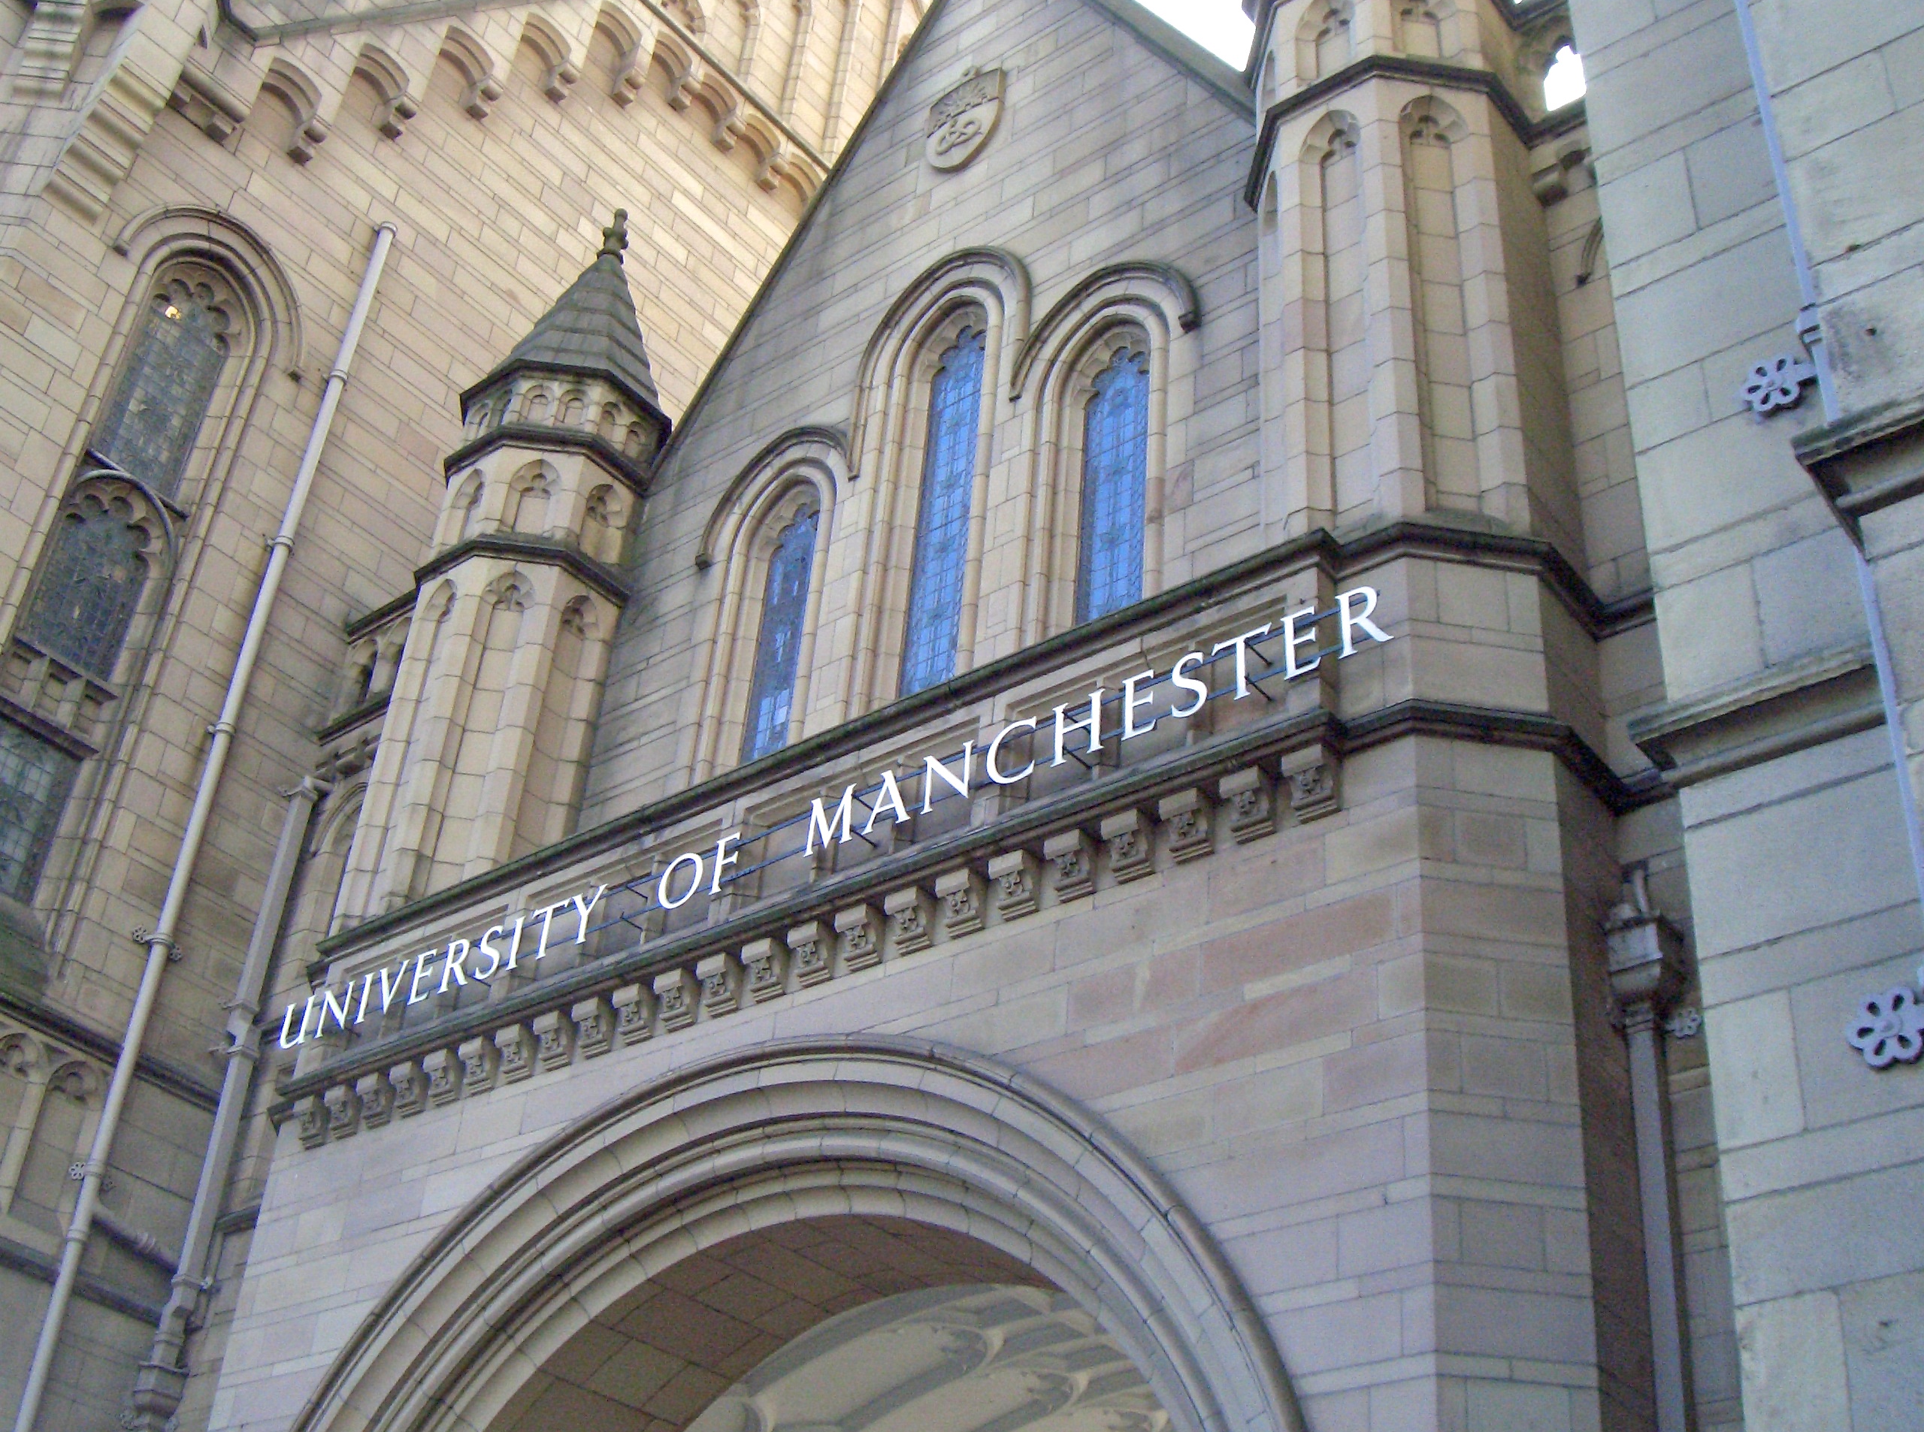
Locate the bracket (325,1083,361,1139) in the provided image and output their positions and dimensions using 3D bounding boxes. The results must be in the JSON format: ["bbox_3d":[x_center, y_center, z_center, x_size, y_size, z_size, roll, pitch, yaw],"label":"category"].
[{"bbox_3d":[-3.716,2.374,12.979,0.203,0.251,0.151,-22,-42,35],"label":"bracket"}]

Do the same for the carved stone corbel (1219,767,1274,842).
[{"bbox_3d":[1.272,0.394,9.659,0.200,0.273,0.165,-22,-43,33],"label":"carved stone corbel"}]

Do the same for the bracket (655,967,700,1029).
[{"bbox_3d":[-1.489,1.476,11.279,0.203,0.251,0.151,-22,-42,35],"label":"bracket"}]

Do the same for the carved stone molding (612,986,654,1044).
[{"bbox_3d":[-1.762,1.611,11.793,0.200,0.273,0.165,-22,-43,33],"label":"carved stone molding"}]

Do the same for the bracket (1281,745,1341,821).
[{"bbox_3d":[1.525,0.292,9.482,0.200,0.273,0.165,-22,-43,33],"label":"bracket"}]

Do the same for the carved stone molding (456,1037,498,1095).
[{"bbox_3d":[-2.773,2.017,12.505,0.200,0.273,0.165,-22,-43,33],"label":"carved stone molding"}]

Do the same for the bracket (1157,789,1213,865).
[{"bbox_3d":[1.019,0.495,9.837,0.200,0.273,0.165,-22,-43,33],"label":"bracket"}]

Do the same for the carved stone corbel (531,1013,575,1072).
[{"bbox_3d":[-2.267,1.814,12.149,0.200,0.273,0.165,-22,-43,33],"label":"carved stone corbel"}]

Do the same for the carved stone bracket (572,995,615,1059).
[{"bbox_3d":[-2.015,1.713,11.971,0.200,0.273,0.165,-22,-43,33],"label":"carved stone bracket"}]

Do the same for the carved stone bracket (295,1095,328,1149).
[{"bbox_3d":[-4.037,2.525,13.394,0.200,0.273,0.165,-22,-43,33],"label":"carved stone bracket"}]

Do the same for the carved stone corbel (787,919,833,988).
[{"bbox_3d":[-0.751,1.176,10.717,0.203,0.251,0.151,-22,-42,35],"label":"carved stone corbel"}]

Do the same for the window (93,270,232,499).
[{"bbox_3d":[-6.492,-2.798,17.817,0.150,2.184,0.779,-22,-43,33],"label":"window"}]

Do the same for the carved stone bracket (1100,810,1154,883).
[{"bbox_3d":[0.733,0.578,9.584,0.203,0.251,0.151,-22,-42,35],"label":"carved stone bracket"}]

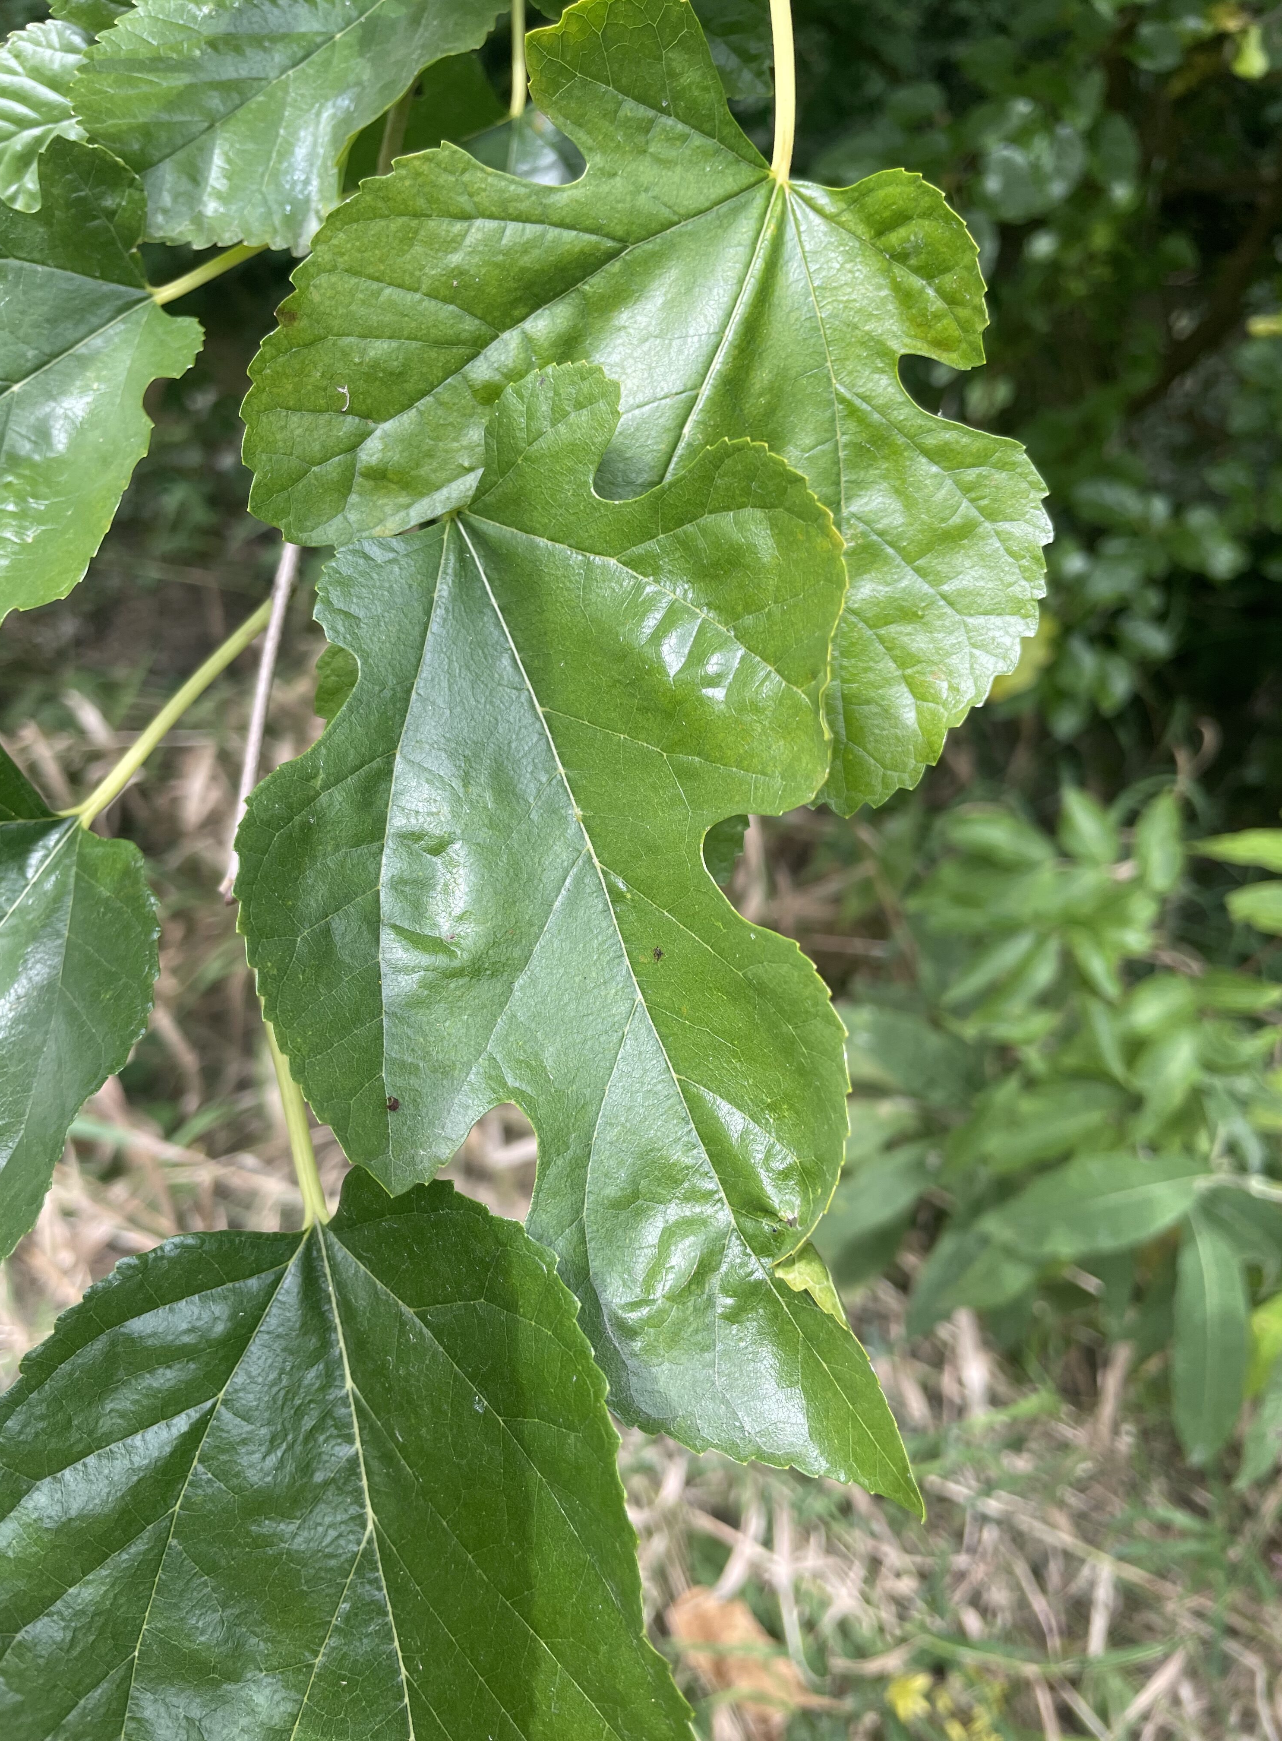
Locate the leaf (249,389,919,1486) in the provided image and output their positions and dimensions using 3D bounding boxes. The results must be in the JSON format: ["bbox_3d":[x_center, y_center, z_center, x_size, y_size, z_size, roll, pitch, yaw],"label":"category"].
[{"bbox_3d":[-0.006,0.004,0.194,0.109,0.036,0.184,-23,71,6],"label":"leaf"}]

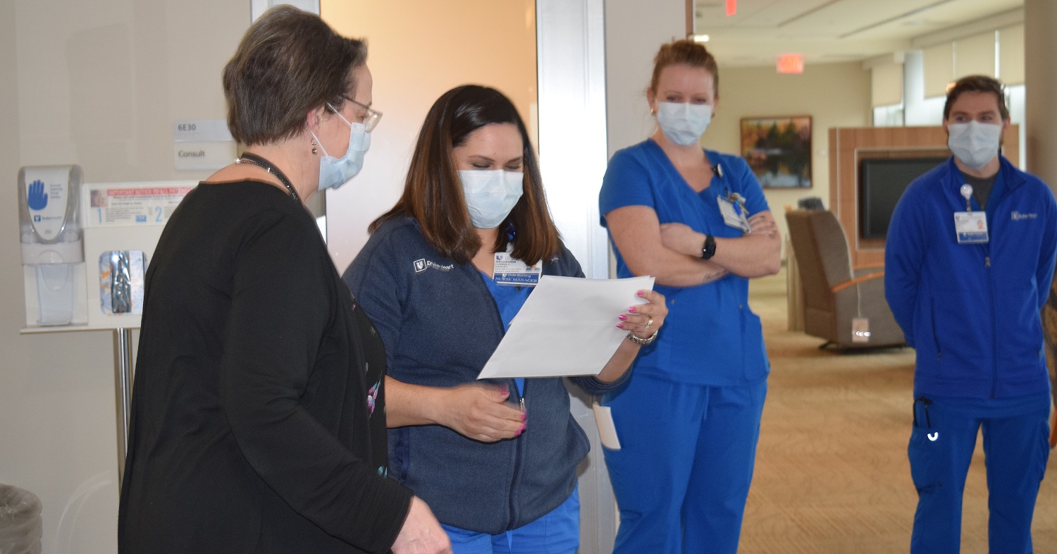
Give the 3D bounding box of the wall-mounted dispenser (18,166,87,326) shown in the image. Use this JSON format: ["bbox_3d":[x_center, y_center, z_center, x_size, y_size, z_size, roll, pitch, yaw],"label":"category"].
[{"bbox_3d":[-1.268,-0.083,4.450,0.158,0.415,0.125,-2,4,-8],"label":"wall-mounted dispenser"}]

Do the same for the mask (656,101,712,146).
[{"bbox_3d":[0.344,-0.346,3.729,0.130,0.100,0.088,2,12,-4],"label":"mask"}]

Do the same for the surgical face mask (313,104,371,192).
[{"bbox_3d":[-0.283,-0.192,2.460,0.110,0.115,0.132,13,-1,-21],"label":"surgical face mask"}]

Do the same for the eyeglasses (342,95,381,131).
[{"bbox_3d":[-0.301,-0.239,2.457,0.140,0.045,0.137,17,-2,-21],"label":"eyeglasses"}]

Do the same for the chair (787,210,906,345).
[{"bbox_3d":[2.475,-0.015,12.589,0.880,1.050,0.720,-2,4,-8],"label":"chair"}]

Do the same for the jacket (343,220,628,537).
[{"bbox_3d":[-0.080,0.161,3.040,0.480,0.560,0.330,-3,5,-20],"label":"jacket"}]

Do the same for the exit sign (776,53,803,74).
[{"bbox_3d":[2.842,-2.318,18.200,0.300,0.205,0.050,-1,4,4],"label":"exit sign"}]

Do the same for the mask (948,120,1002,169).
[{"bbox_3d":[1.224,-0.368,4.578,0.150,0.125,0.095,0,9,20],"label":"mask"}]

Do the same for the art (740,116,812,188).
[{"bbox_3d":[3.081,-1.551,20.811,0.955,0.904,0.040,1,5,22],"label":"art"}]

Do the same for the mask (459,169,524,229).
[{"bbox_3d":[-0.069,-0.138,2.950,0.136,0.112,0.088,-3,27,-18],"label":"mask"}]

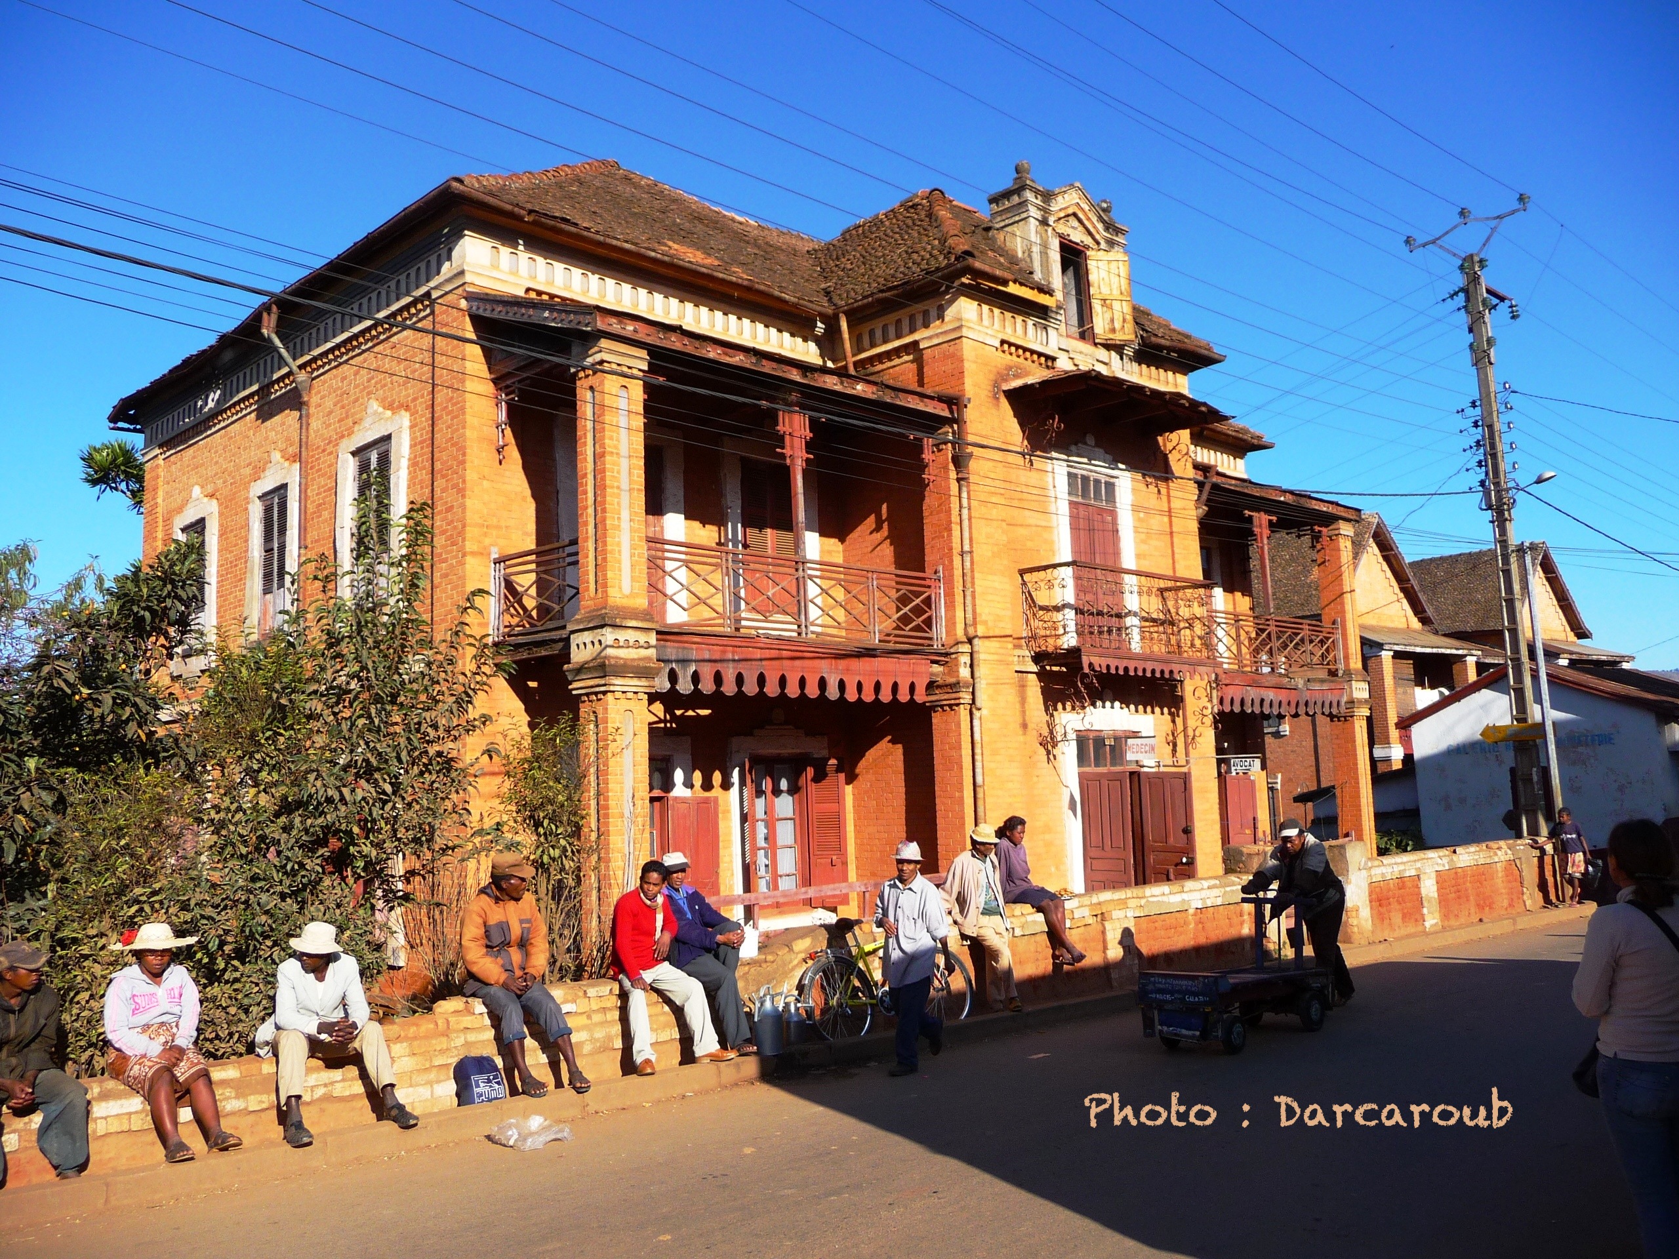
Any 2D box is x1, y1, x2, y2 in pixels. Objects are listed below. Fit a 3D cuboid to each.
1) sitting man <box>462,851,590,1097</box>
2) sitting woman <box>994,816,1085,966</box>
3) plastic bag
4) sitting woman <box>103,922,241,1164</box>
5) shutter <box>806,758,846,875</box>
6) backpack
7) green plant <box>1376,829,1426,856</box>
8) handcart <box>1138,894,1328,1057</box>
[{"bbox_3d":[-1.953,2.120,8.430,0.566,1.444,0.808,2,-8,-34],"label":"sitting man"},{"bbox_3d":[1.801,2.353,12.150,0.780,1.320,0.460,-8,-9,42],"label":"sitting woman"},{"bbox_3d":[-1.926,3.145,8.470,0.530,0.150,0.340,-1,-7,-6],"label":"plastic bag"},{"bbox_3d":[-3.888,2.363,7.915,0.550,1.290,0.780,4,-9,-38],"label":"sitting woman"},{"bbox_3d":[-0.157,2.653,17.870,0.480,1.917,0.050,-4,-7,14],"label":"shutter"},{"bbox_3d":[-2.161,2.695,8.153,0.293,0.303,0.182,4,-9,-42],"label":"backpack"},{"bbox_3d":[9.680,3.847,23.500,1.150,0.900,1.000,4,-9,-39],"label":"green plant"},{"bbox_3d":[3.138,2.668,10.595,1.664,1.030,0.753,4,-8,-44],"label":"handcart"}]

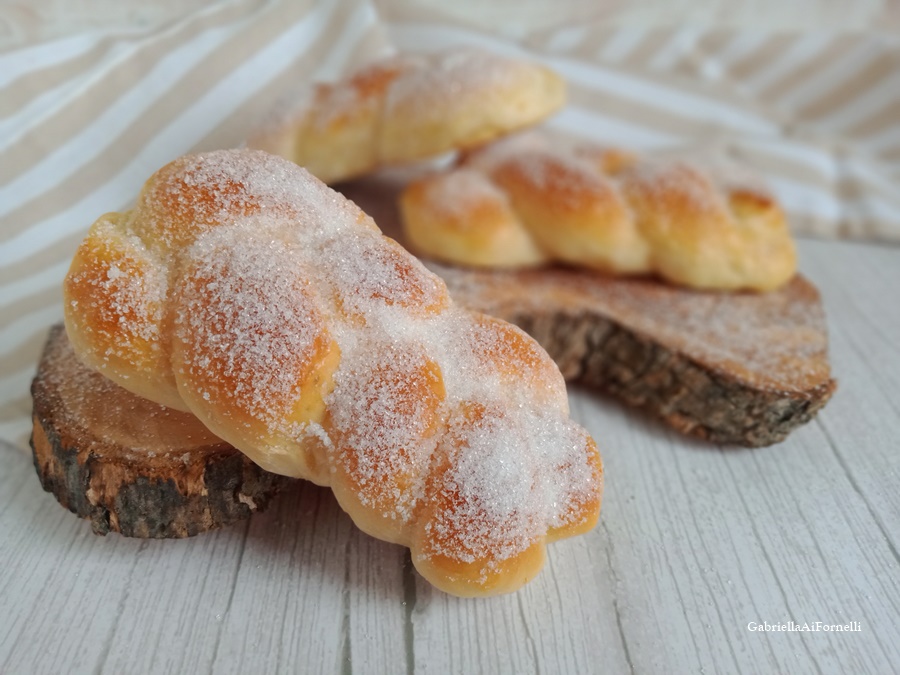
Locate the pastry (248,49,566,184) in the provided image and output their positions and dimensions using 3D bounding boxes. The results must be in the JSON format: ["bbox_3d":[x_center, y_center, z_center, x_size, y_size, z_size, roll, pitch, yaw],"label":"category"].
[{"bbox_3d":[-0.021,-0.103,0.311,0.140,0.038,0.071,-14,34,-2],"label":"pastry"}]

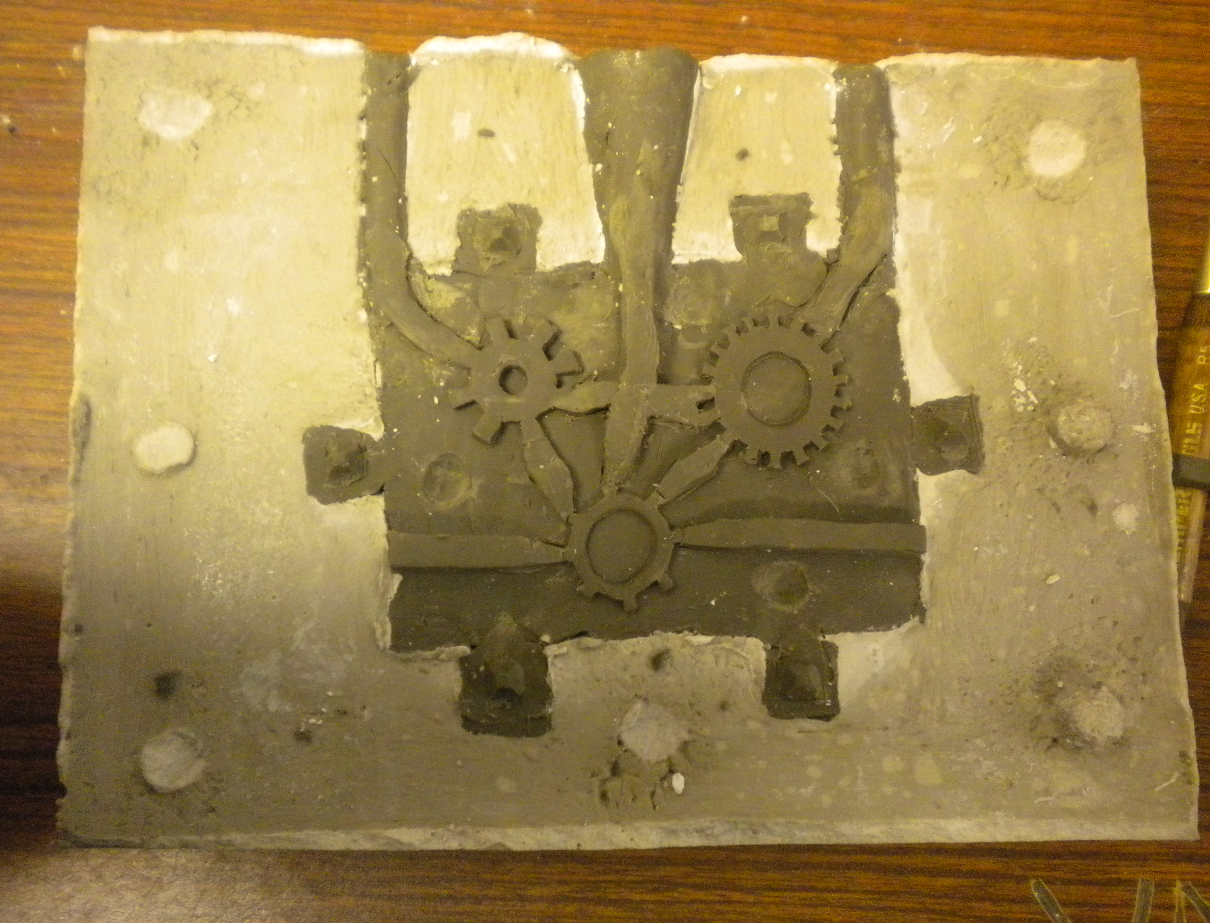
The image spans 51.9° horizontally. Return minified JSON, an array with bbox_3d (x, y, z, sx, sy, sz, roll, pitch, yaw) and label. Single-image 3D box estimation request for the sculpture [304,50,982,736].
[{"bbox_3d":[0.011,-0.022,0.362,0.192,0.022,0.196,-2,84,-1],"label":"sculpture"}]

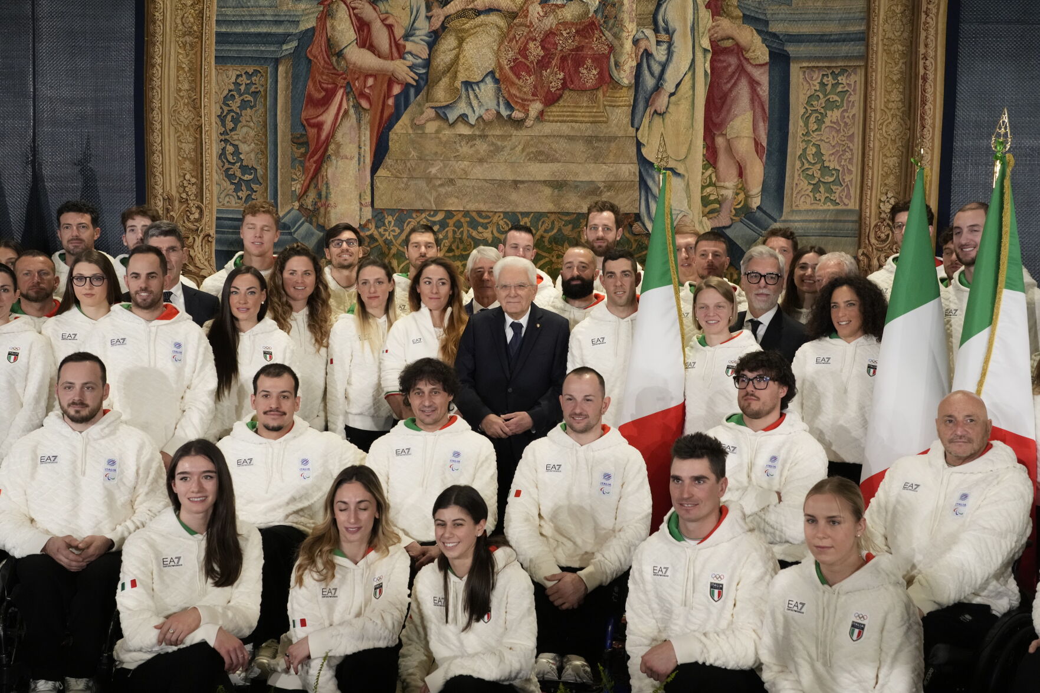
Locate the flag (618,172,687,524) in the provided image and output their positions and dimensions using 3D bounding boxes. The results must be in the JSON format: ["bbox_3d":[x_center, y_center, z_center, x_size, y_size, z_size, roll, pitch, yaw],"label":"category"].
[{"bbox_3d":[0.496,0.069,4.800,0.380,1.540,0.300,1,4,0],"label":"flag"}]

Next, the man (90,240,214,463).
[{"bbox_3d":[-1.480,0.453,4.780,0.520,1.740,0.350,0,4,-11],"label":"man"}]

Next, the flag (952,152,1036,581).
[{"bbox_3d":[1.610,0.104,4.100,0.360,1.540,0.300,2,4,14],"label":"flag"}]

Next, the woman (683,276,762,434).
[{"bbox_3d":[0.806,0.530,5.042,0.450,1.660,0.320,1,4,6],"label":"woman"}]

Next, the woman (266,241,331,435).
[{"bbox_3d":[-0.967,0.411,5.185,0.460,1.720,0.330,0,4,-6],"label":"woman"}]

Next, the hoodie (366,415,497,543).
[{"bbox_3d":[-0.335,0.537,4.500,0.540,0.580,0.420,0,4,-6],"label":"hoodie"}]

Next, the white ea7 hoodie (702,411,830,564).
[{"bbox_3d":[0.899,0.531,4.481,0.510,0.550,0.380,1,4,9],"label":"white ea7 hoodie"}]

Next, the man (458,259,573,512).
[{"bbox_3d":[-0.029,0.478,4.920,0.490,1.710,0.330,1,4,0],"label":"man"}]

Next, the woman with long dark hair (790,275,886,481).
[{"bbox_3d":[1.378,0.531,5.063,0.470,1.670,0.340,1,4,11],"label":"woman with long dark hair"}]

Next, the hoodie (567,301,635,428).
[{"bbox_3d":[0.428,0.130,5.025,0.500,0.660,0.320,1,4,3],"label":"hoodie"}]

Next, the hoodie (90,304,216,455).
[{"bbox_3d":[-1.468,0.170,4.740,0.520,0.690,0.340,0,4,-11],"label":"hoodie"}]

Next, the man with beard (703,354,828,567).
[{"bbox_3d":[0.902,0.622,4.360,0.560,1.190,0.700,2,4,16],"label":"man with beard"}]

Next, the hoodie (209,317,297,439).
[{"bbox_3d":[-1.102,0.172,4.903,0.420,0.600,0.310,0,4,-7],"label":"hoodie"}]

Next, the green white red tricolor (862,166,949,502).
[{"bbox_3d":[1.547,0.069,4.840,0.420,1.600,0.320,1,4,9],"label":"green white red tricolor"}]

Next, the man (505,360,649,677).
[{"bbox_3d":[0.189,0.623,4.260,0.540,1.070,0.700,1,4,7],"label":"man"}]

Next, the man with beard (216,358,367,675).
[{"bbox_3d":[-0.870,0.616,4.440,0.570,1.100,0.720,0,4,-11],"label":"man with beard"}]

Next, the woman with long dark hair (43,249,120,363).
[{"bbox_3d":[-1.772,0.437,4.963,0.460,1.680,0.330,-1,4,-12],"label":"woman with long dark hair"}]

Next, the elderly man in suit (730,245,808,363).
[{"bbox_3d":[0.990,0.449,5.066,0.500,1.760,0.340,1,4,11],"label":"elderly man in suit"}]

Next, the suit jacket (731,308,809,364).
[{"bbox_3d":[1.027,0.202,5.050,0.530,0.770,0.320,2,4,16],"label":"suit jacket"}]

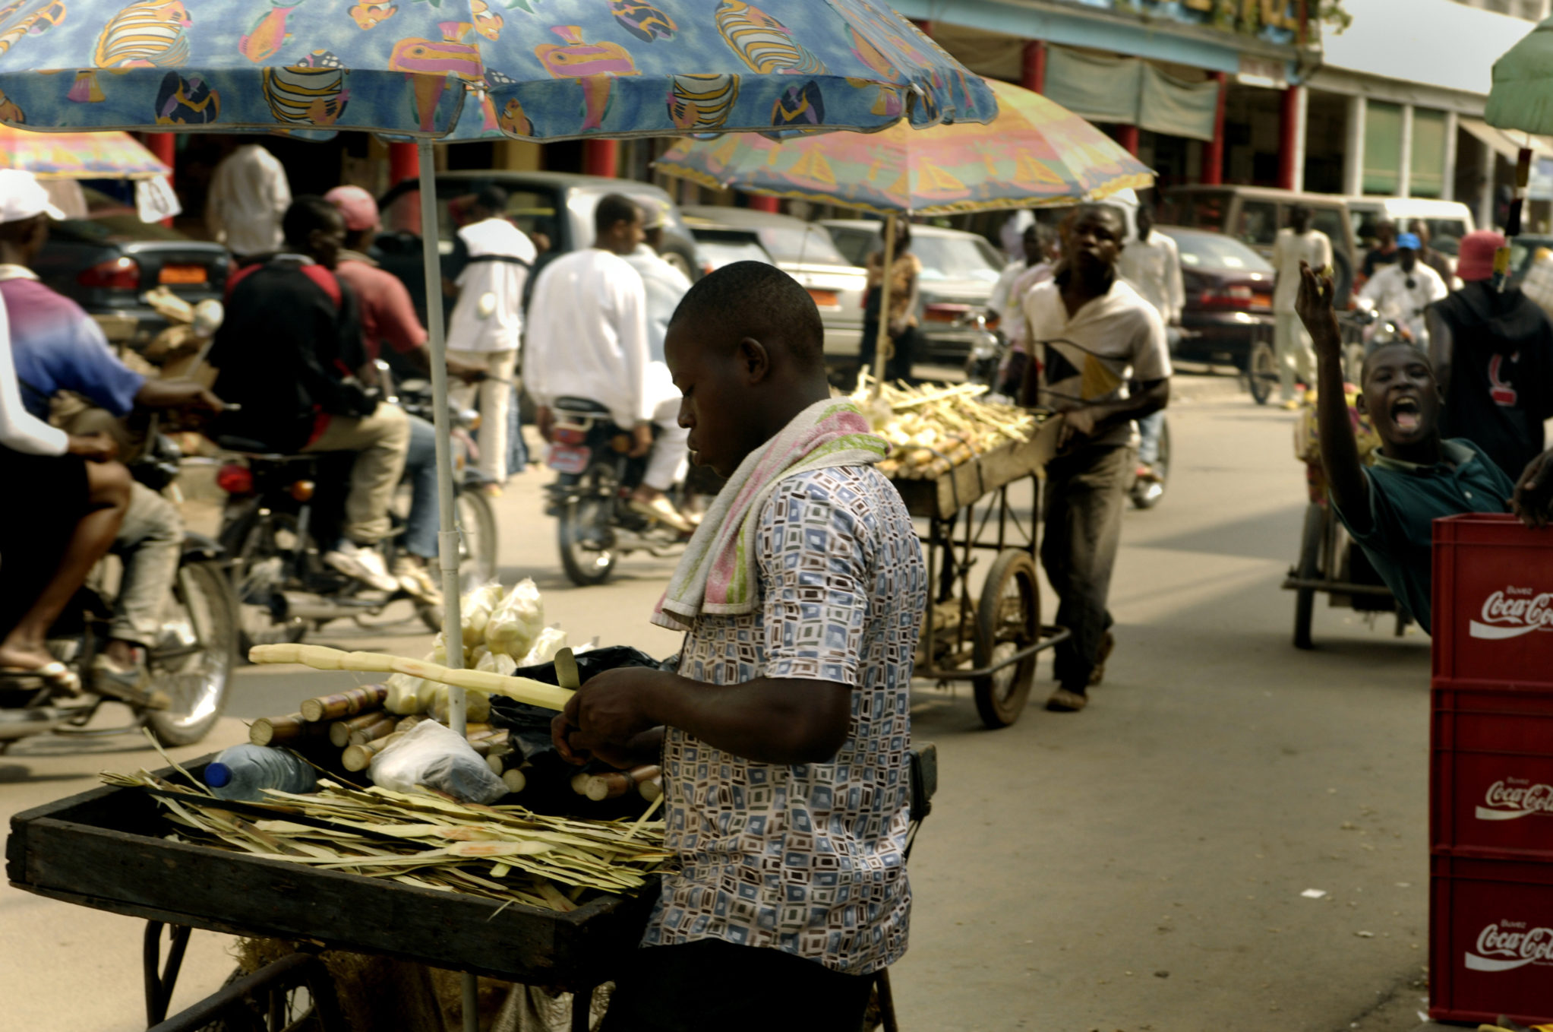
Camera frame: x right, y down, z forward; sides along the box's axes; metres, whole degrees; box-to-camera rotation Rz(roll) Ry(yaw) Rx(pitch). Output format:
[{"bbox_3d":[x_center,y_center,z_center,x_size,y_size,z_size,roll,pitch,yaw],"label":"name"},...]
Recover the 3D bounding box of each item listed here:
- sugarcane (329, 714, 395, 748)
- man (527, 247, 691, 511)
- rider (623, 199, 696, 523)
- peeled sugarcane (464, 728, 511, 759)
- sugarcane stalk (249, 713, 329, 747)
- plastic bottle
[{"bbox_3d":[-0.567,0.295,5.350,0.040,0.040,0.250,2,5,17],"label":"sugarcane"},{"bbox_3d":[-0.693,-0.662,16.600,0.540,1.360,0.680,3,5,23],"label":"man"},{"bbox_3d":[-0.420,-0.680,17.000,0.550,1.420,0.750,4,5,28],"label":"rider"},{"bbox_3d":[-0.399,0.314,5.350,0.035,0.040,0.220,2,5,17],"label":"peeled sugarcane"},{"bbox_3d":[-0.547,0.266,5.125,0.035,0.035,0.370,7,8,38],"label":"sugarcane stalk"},{"bbox_3d":[-0.672,0.335,5.005,0.082,0.082,0.260,1,-3,15],"label":"plastic bottle"}]

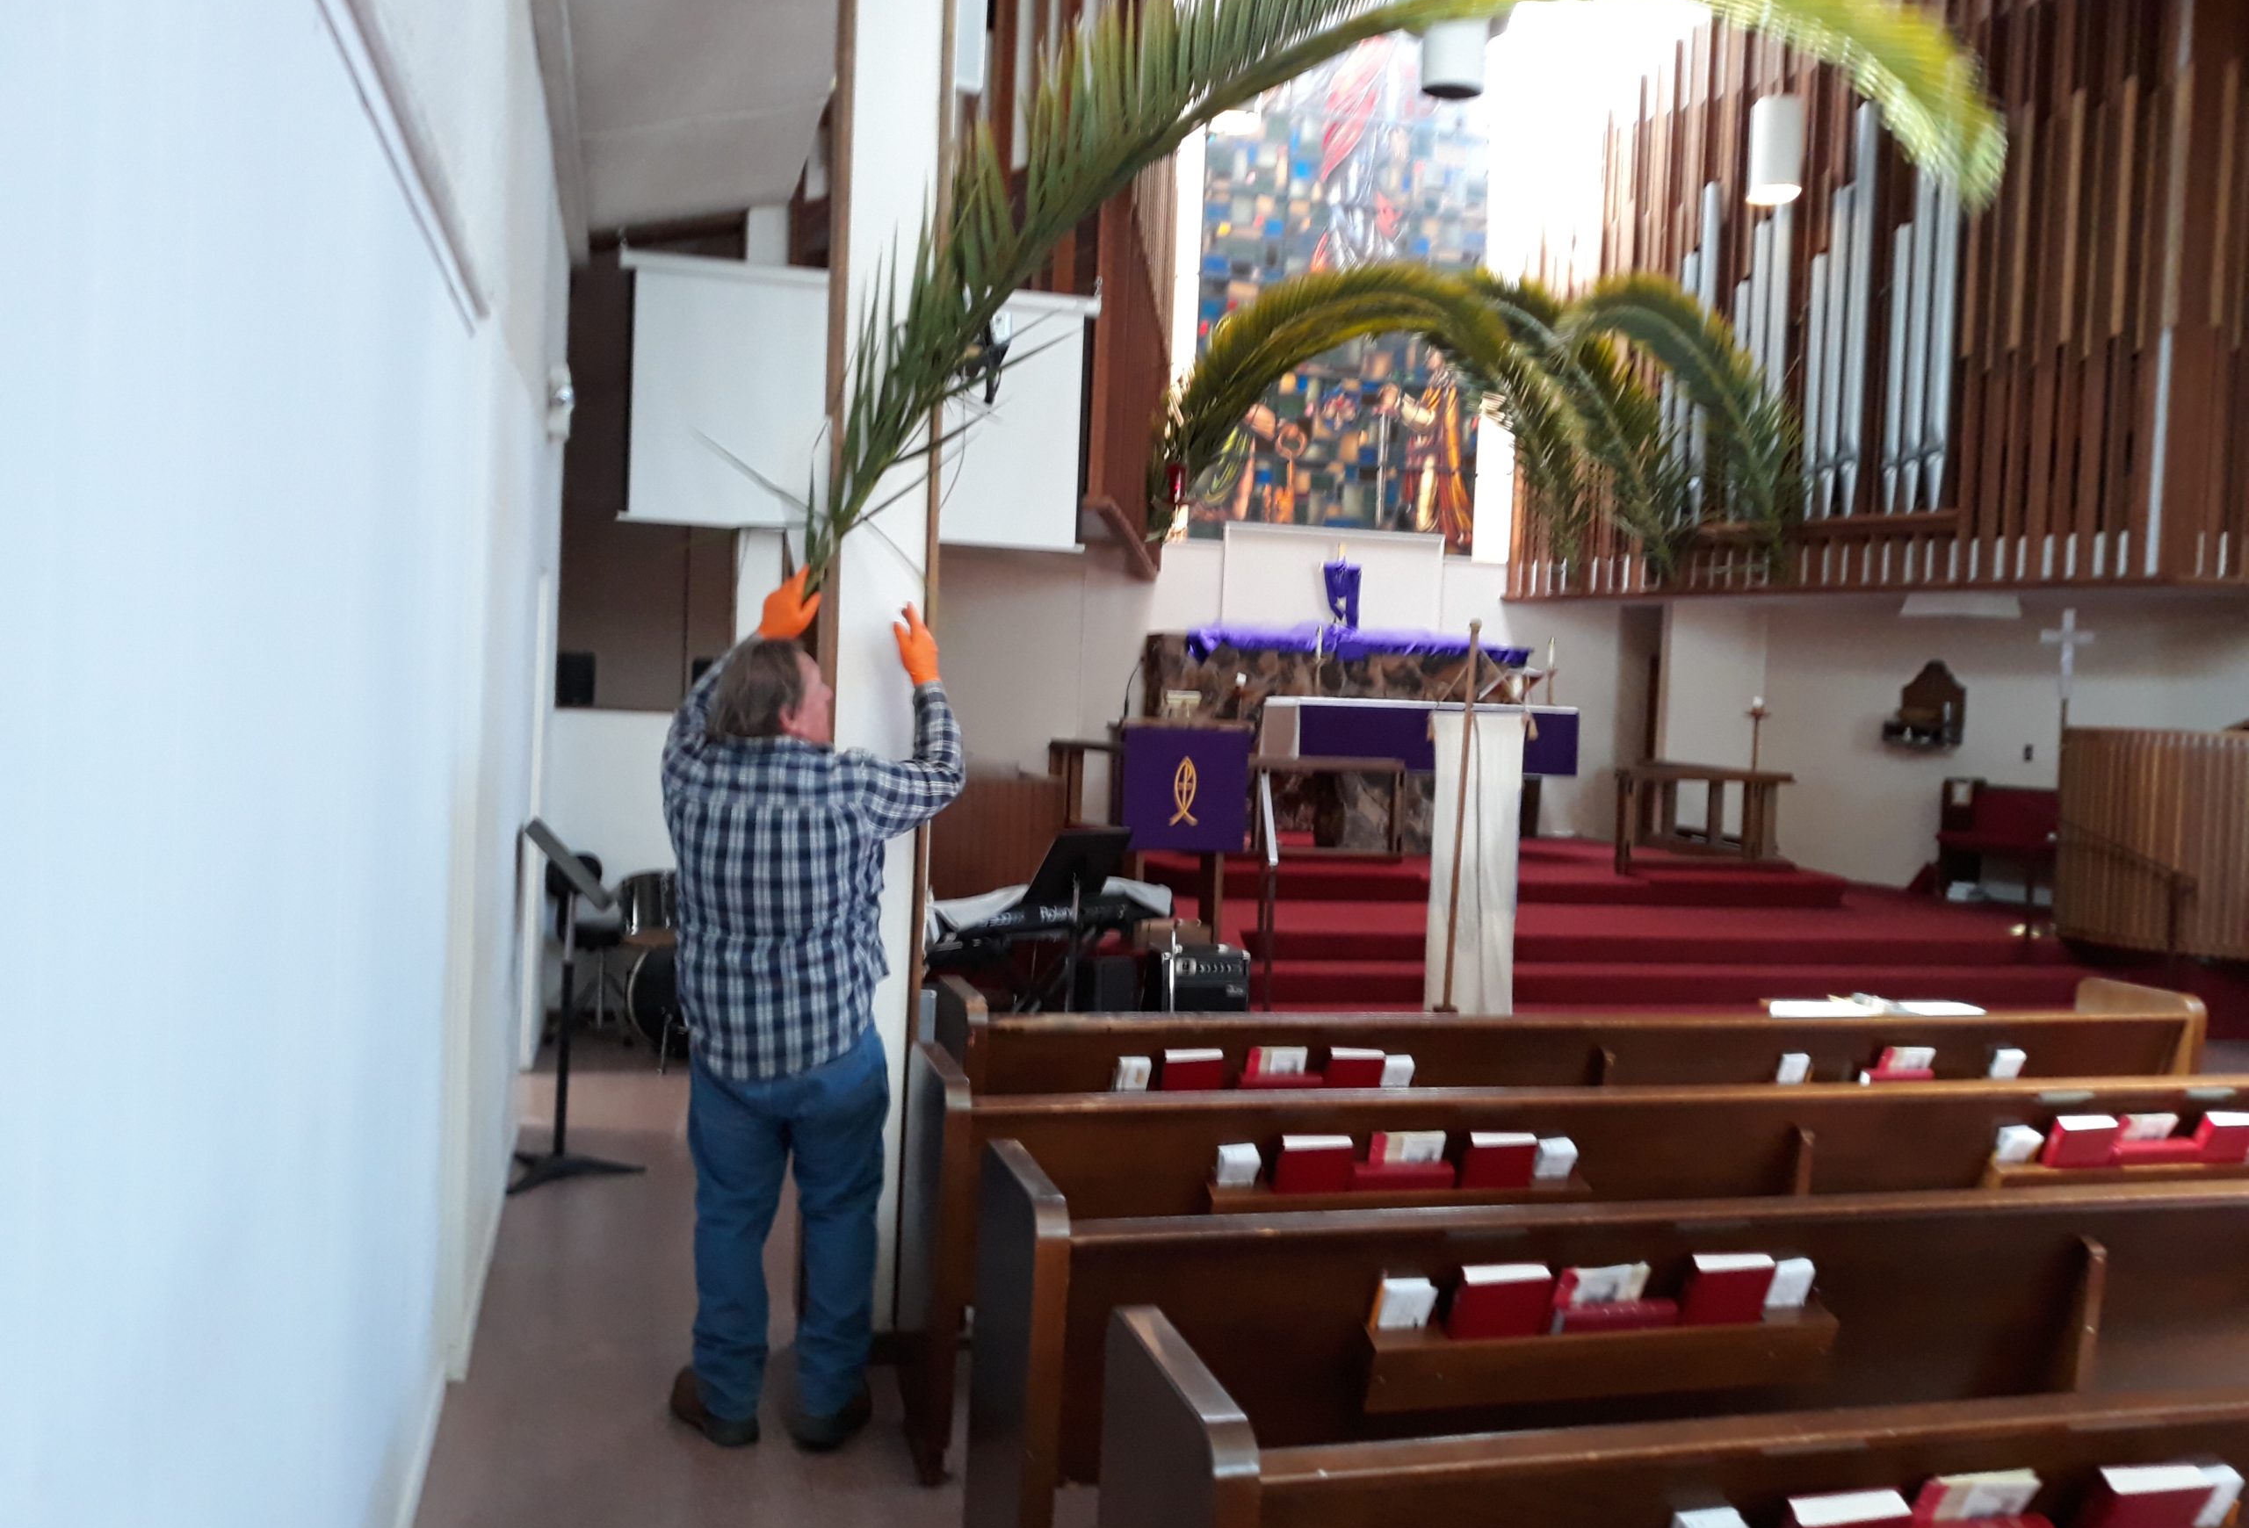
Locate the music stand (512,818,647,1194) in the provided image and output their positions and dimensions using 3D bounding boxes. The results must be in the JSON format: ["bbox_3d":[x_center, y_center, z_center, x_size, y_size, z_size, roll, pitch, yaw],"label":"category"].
[{"bbox_3d":[-1.821,0.775,6.035,0.440,1.170,0.500,2,2,-15],"label":"music stand"}]

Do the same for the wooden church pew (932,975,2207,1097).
[{"bbox_3d":[1.349,1.094,5.232,3.800,0.865,0.560,2,2,-15],"label":"wooden church pew"}]

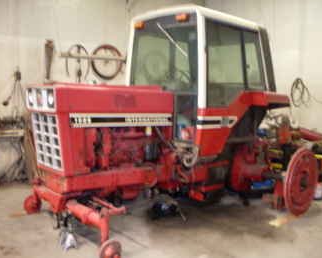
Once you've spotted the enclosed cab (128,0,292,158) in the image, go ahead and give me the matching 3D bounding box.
[{"bbox_3d":[0.670,-0.614,5.282,1.869,1.688,1.478,-2,6,-41],"label":"enclosed cab"}]

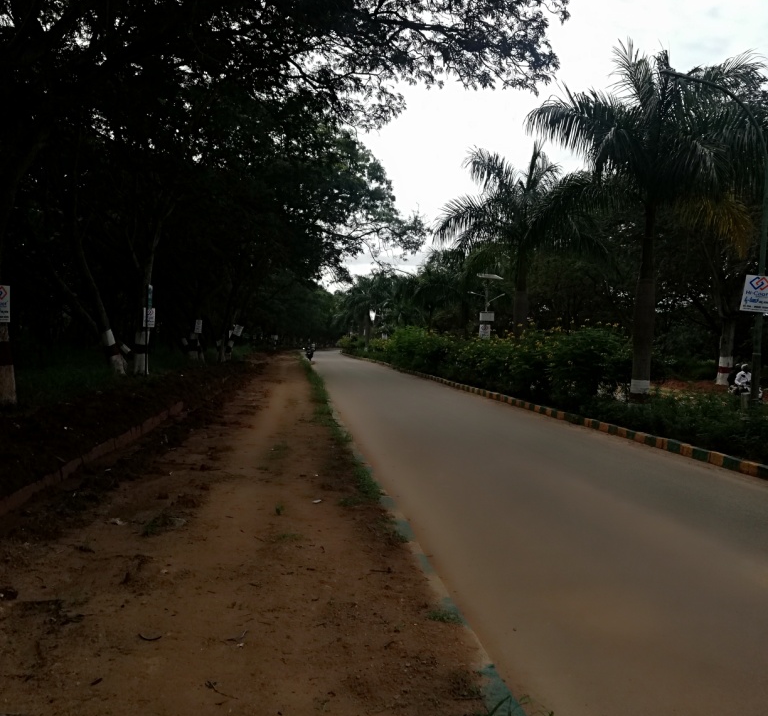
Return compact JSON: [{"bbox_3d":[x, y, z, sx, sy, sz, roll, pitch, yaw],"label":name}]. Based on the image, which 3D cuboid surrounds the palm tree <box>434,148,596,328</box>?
[{"bbox_3d":[4.880,-3.350,28.900,6.100,8.900,6.000,2,1,0],"label":"palm tree"}]

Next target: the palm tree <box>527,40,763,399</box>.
[{"bbox_3d":[6.500,-3.200,19.900,6.000,9.300,6.000,2,1,0],"label":"palm tree"}]

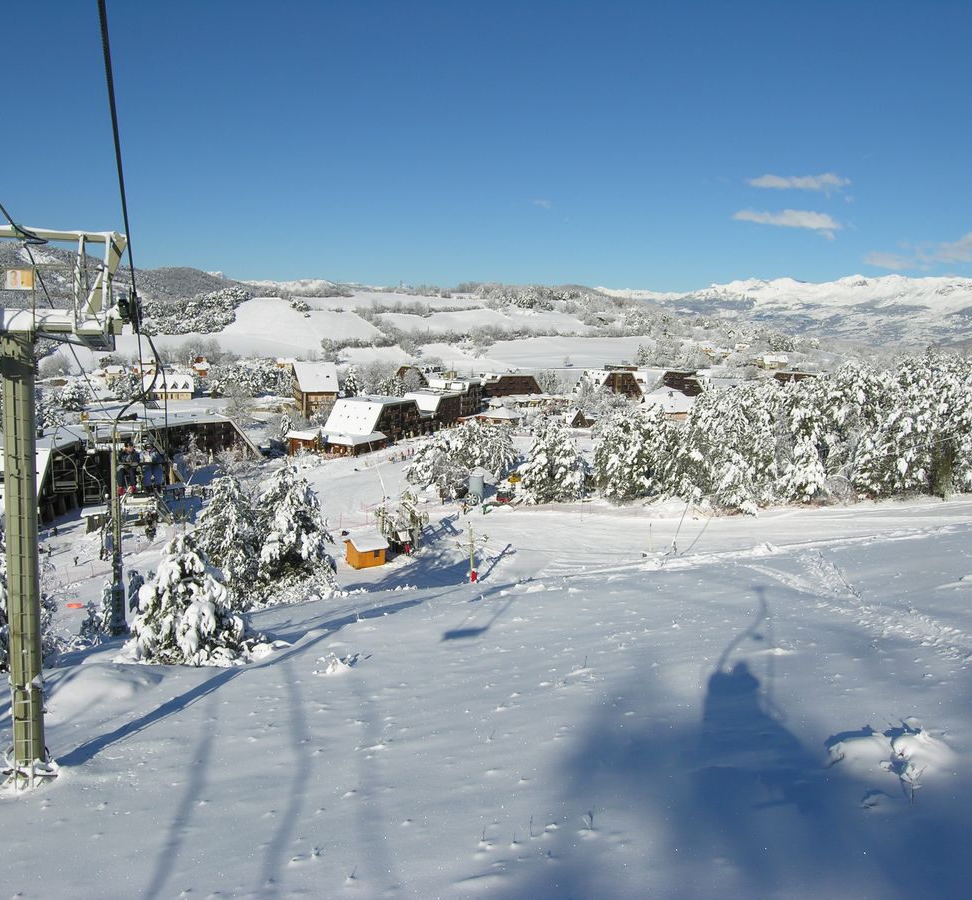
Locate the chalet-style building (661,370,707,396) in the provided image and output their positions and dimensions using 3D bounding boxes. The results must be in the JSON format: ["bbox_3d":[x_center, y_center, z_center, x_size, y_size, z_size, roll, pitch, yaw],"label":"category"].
[{"bbox_3d":[91.391,-29.847,385.000,22.000,13.000,14.000,0,8,-3],"label":"chalet-style building"}]

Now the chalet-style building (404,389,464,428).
[{"bbox_3d":[-16.503,-13.718,270.000,13.000,12.000,22.000,5,8,24],"label":"chalet-style building"}]

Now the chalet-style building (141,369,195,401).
[{"bbox_3d":[-124.414,-25.586,325.000,19.000,11.500,11.000,-1,8,-13],"label":"chalet-style building"}]

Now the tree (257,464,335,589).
[{"bbox_3d":[-13.166,5.287,57.500,4.900,8.500,4.900,1,8,0],"label":"tree"}]

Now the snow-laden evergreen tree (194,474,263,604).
[{"bbox_3d":[-17.264,6.091,56.000,4.700,8.600,4.700,1,8,0],"label":"snow-laden evergreen tree"}]

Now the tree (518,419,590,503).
[{"bbox_3d":[11.630,1.460,149.000,12.000,14.500,11.800,2,8,0],"label":"tree"}]

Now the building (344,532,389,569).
[{"bbox_3d":[-15.010,12.572,104.500,4.400,3.100,3.000,-4,10,-38],"label":"building"}]

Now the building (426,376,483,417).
[{"bbox_3d":[-10.832,-18.878,290.000,14.500,13.000,19.000,5,8,24],"label":"building"}]

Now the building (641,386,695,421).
[{"bbox_3d":[60.760,-15.148,277.000,15.000,11.500,13.000,-2,8,-20],"label":"building"}]

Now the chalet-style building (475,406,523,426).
[{"bbox_3d":[4.643,-11.436,282.000,13.500,5.800,11.500,5,8,20],"label":"chalet-style building"}]

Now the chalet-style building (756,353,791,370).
[{"bbox_3d":[196.829,-60.687,570.000,19.000,11.000,11.000,2,8,3],"label":"chalet-style building"}]

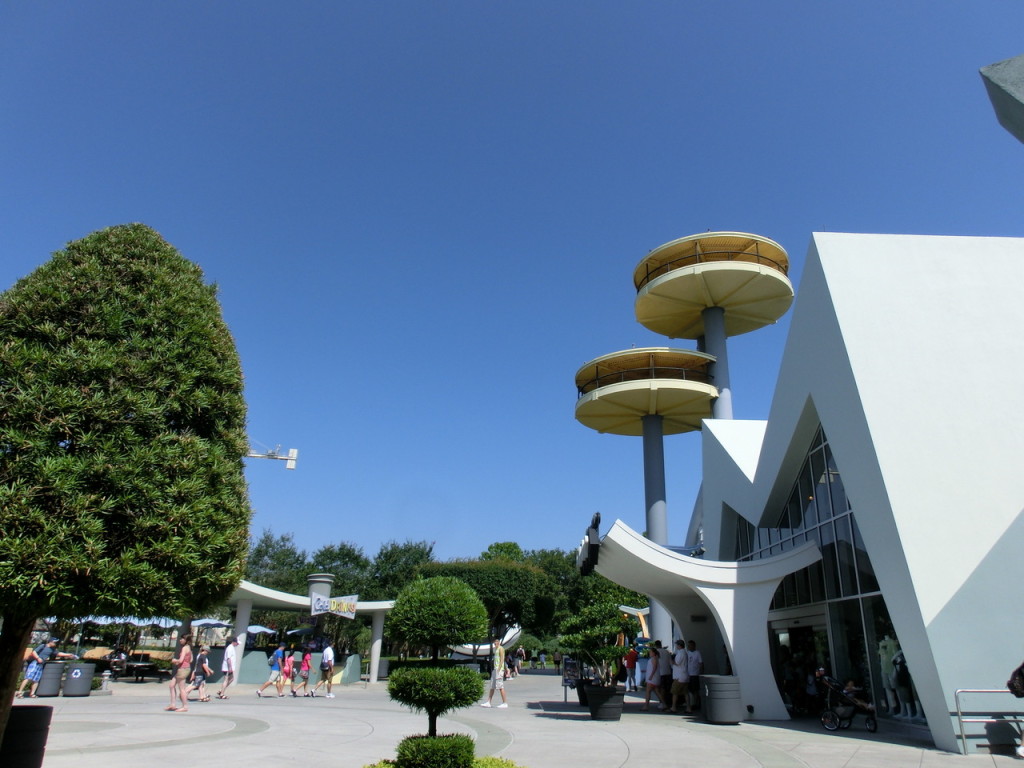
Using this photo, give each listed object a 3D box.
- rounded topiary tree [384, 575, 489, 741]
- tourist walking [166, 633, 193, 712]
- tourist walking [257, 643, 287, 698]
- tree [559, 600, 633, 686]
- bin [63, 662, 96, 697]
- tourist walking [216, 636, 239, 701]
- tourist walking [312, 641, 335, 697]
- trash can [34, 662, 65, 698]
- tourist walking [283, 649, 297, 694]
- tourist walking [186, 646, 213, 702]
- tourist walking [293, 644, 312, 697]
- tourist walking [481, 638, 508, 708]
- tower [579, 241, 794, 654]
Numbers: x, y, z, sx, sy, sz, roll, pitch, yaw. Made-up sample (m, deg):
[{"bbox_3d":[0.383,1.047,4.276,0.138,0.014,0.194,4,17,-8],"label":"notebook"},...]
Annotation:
[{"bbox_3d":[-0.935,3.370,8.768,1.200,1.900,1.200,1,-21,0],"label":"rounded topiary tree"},{"bbox_3d":[-7.587,6.717,16.526,0.600,1.650,0.500,8,-22,-19],"label":"tourist walking"},{"bbox_3d":[-7.896,9.524,23.659,0.900,1.710,0.520,1,-21,0],"label":"tourist walking"},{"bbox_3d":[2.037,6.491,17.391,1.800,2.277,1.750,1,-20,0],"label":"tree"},{"bbox_3d":[-13.845,9.483,22.739,0.750,0.980,0.700,6,-21,-14],"label":"bin"},{"bbox_3d":[-9.111,9.074,22.718,0.600,1.813,0.520,5,-21,-11],"label":"tourist walking"},{"bbox_3d":[-6.295,9.513,23.733,0.720,1.747,0.500,5,-21,-11],"label":"tourist walking"},{"bbox_3d":[-14.742,9.431,22.621,0.750,0.980,0.700,6,-21,-14],"label":"trash can"},{"bbox_3d":[-7.475,9.767,24.018,0.500,1.451,0.450,5,-21,-11],"label":"tourist walking"},{"bbox_3d":[-9.138,8.628,21.132,0.780,1.530,0.500,1,-21,0],"label":"tourist walking"},{"bbox_3d":[-6.907,9.627,23.819,0.620,1.584,0.460,5,-21,-11],"label":"tourist walking"},{"bbox_3d":[-0.447,7.796,19.157,0.680,1.750,0.520,10,-22,-21],"label":"tourist walking"},{"bbox_3d":[12.214,4.179,46.056,16.000,28.000,13.800,1,-21,0],"label":"tower"}]

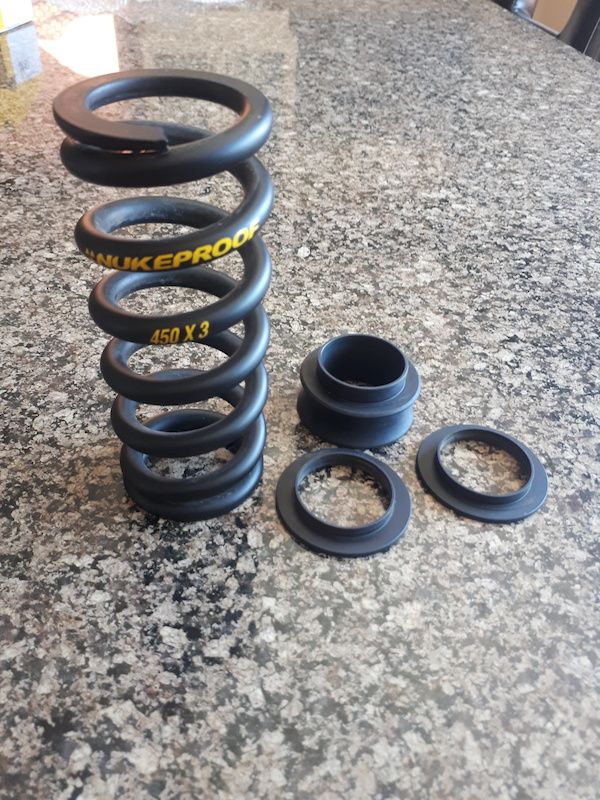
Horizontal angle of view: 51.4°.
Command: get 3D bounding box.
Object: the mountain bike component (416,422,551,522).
[{"bbox_3d":[0.081,0.029,0.274,0.054,0.008,0.054,5,43,0],"label":"mountain bike component"}]

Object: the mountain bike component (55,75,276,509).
[{"bbox_3d":[-0.040,-0.025,0.218,0.059,0.149,0.059,-3,43,-8],"label":"mountain bike component"}]

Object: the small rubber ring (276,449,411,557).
[{"bbox_3d":[0.019,0.039,0.258,0.054,0.008,0.054,3,43,-2],"label":"small rubber ring"}]

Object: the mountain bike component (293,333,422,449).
[{"bbox_3d":[0.028,-0.007,0.293,0.055,0.029,0.055,5,43,0],"label":"mountain bike component"}]

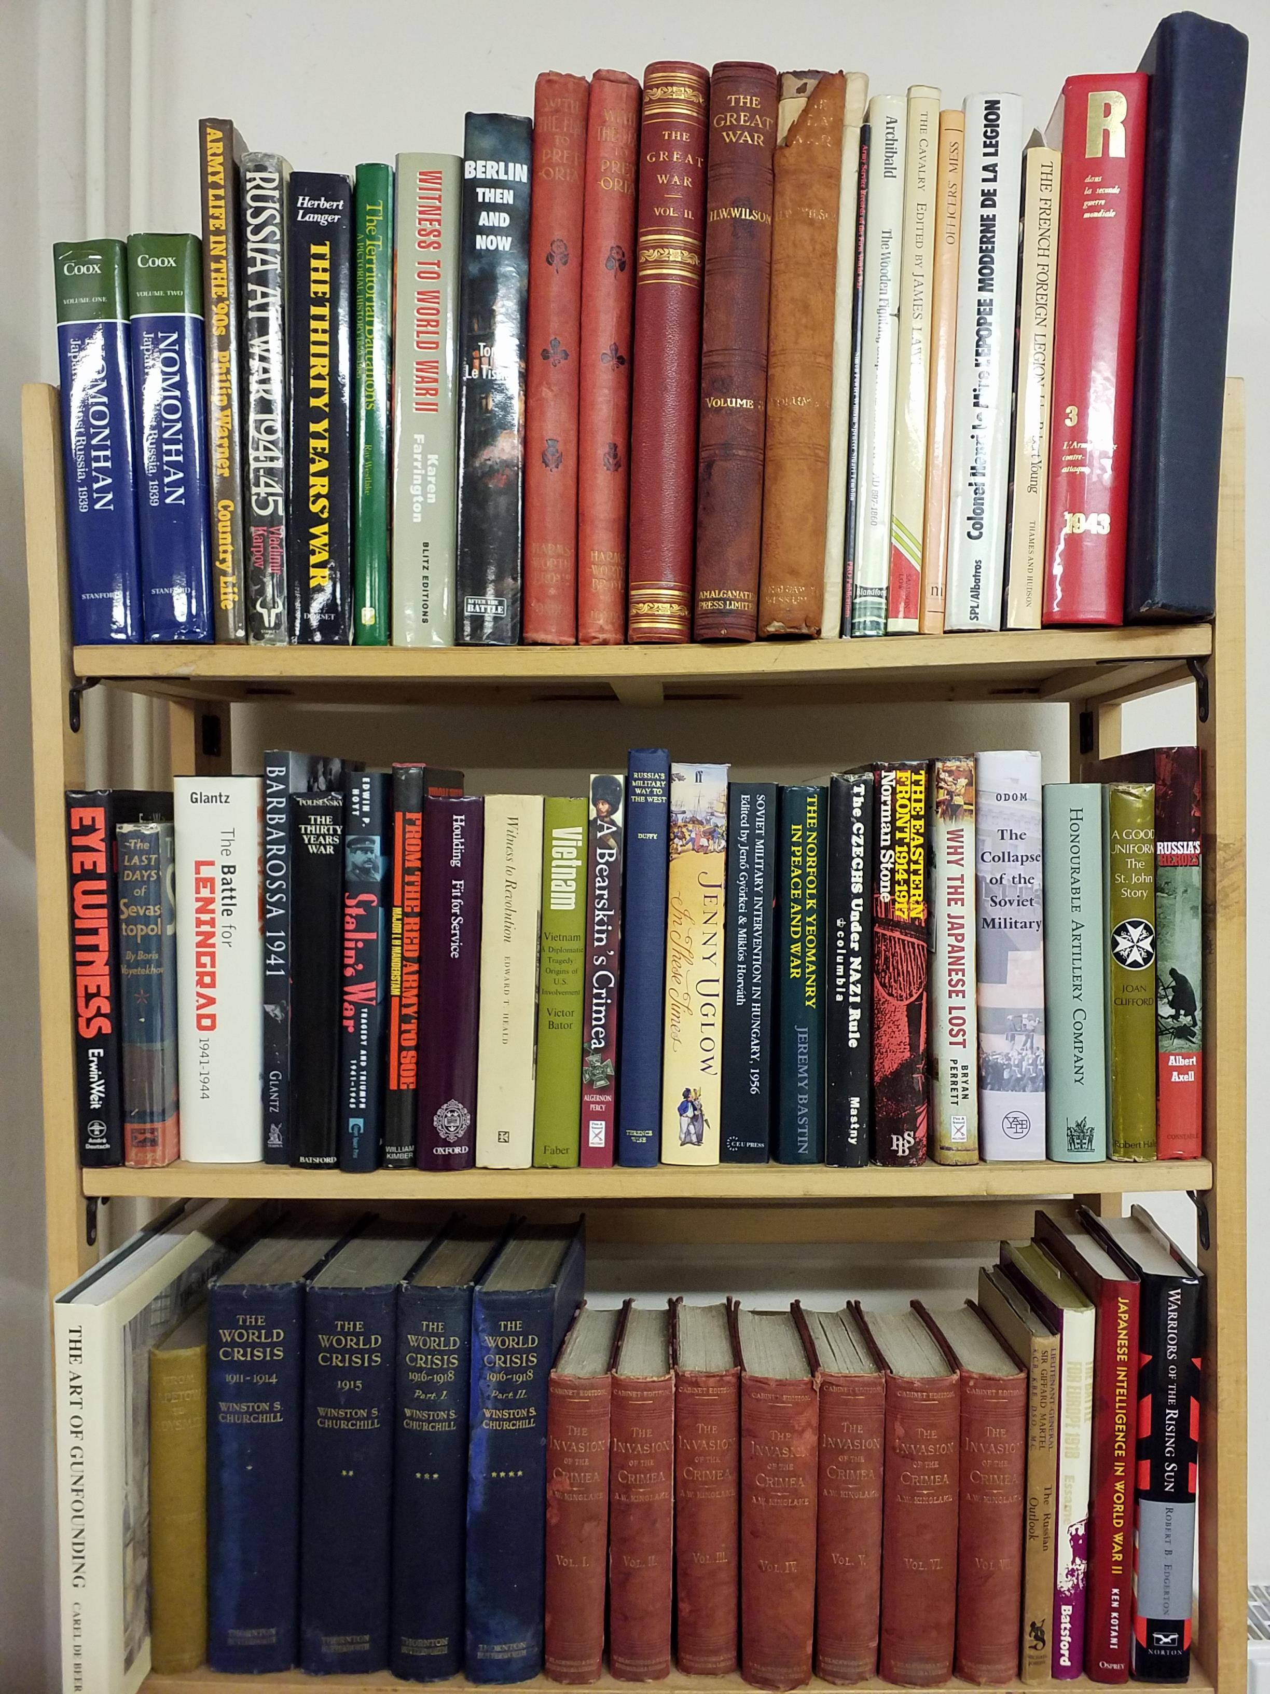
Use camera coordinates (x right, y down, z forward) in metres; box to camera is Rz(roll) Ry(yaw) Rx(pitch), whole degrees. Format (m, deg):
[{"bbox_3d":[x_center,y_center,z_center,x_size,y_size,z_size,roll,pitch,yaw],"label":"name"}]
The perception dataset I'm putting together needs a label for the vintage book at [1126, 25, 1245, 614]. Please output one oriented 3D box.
[{"bbox_3d":[0.324,-0.293,0.843,0.047,0.320,0.240,2,1,8],"label":"vintage book"}]

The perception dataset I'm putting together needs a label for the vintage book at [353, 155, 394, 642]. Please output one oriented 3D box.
[{"bbox_3d":[-0.151,-0.262,0.882,0.021,0.279,0.215,0,1,2],"label":"vintage book"}]

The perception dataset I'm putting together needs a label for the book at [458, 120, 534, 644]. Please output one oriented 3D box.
[{"bbox_3d":[-0.079,-0.280,0.894,0.039,0.310,0.225,1,2,2],"label":"book"}]

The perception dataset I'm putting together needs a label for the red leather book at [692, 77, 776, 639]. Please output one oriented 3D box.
[{"bbox_3d":[0.062,-0.288,0.888,0.036,0.332,0.250,2,1,2],"label":"red leather book"}]

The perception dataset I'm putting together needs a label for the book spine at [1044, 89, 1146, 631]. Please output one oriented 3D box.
[{"bbox_3d":[0.272,-0.293,0.887,0.047,0.315,0.235,2,2,2],"label":"book spine"}]

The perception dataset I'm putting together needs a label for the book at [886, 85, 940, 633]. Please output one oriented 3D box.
[{"bbox_3d":[0.164,-0.283,0.879,0.020,0.311,0.235,2,1,2],"label":"book"}]

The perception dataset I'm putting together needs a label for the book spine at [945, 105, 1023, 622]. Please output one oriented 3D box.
[{"bbox_3d":[0.207,-0.287,0.889,0.033,0.308,0.235,2,2,2],"label":"book spine"}]

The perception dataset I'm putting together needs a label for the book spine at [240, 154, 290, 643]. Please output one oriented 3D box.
[{"bbox_3d":[-0.213,-0.266,0.889,0.024,0.285,0.225,0,1,2],"label":"book spine"}]

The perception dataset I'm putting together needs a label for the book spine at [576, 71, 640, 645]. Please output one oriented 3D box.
[{"bbox_3d":[-0.011,-0.292,0.904,0.029,0.333,0.250,2,2,2],"label":"book spine"}]

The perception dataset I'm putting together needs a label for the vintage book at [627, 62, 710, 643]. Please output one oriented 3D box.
[{"bbox_3d":[0.024,-0.294,0.903,0.037,0.337,0.250,2,2,2],"label":"vintage book"}]

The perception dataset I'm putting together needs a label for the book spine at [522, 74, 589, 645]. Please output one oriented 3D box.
[{"bbox_3d":[-0.042,-0.287,0.895,0.031,0.330,0.250,1,1,2],"label":"book spine"}]

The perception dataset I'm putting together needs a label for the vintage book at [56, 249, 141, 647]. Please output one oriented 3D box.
[{"bbox_3d":[-0.318,-0.245,0.874,0.042,0.238,0.165,-2,2,2],"label":"vintage book"}]

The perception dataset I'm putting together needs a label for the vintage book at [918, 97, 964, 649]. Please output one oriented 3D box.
[{"bbox_3d":[0.181,-0.276,0.873,0.014,0.298,0.220,2,1,2],"label":"vintage book"}]

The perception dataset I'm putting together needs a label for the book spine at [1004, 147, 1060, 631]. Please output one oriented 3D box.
[{"bbox_3d":[0.236,-0.271,0.879,0.021,0.278,0.215,1,2,2],"label":"book spine"}]

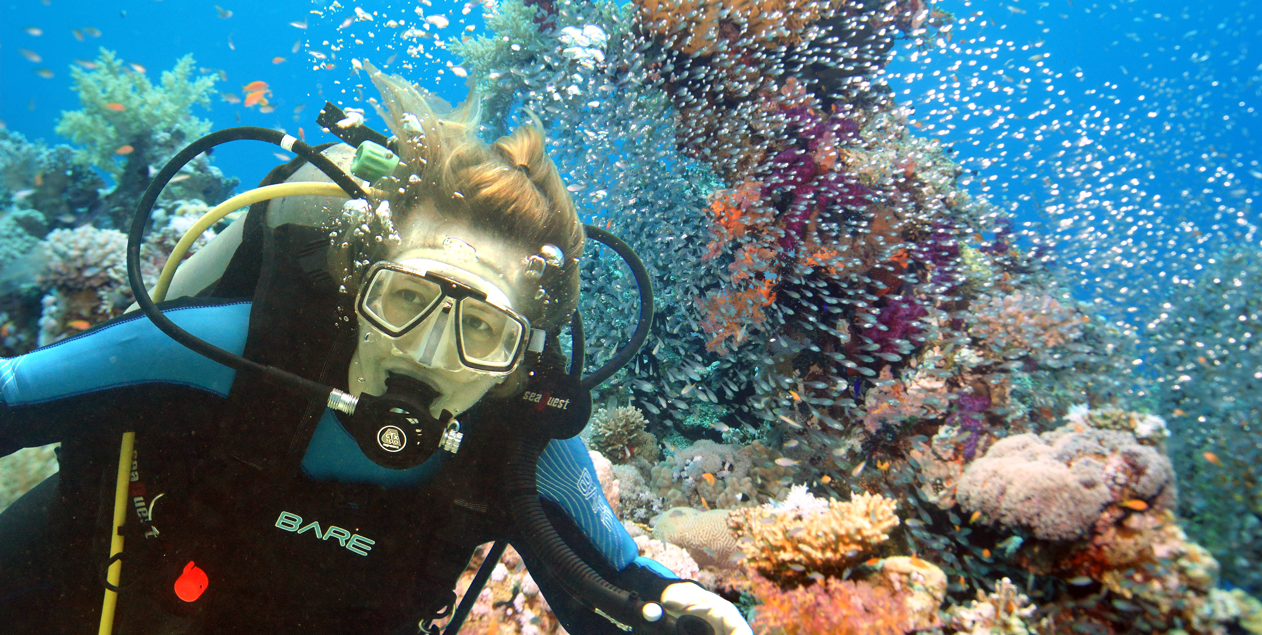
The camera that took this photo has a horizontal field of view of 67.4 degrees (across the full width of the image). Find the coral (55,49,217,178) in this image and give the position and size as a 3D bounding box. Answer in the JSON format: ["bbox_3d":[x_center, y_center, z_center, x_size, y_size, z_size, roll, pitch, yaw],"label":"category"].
[{"bbox_3d":[-1.281,-0.522,2.450,0.400,0.320,0.340,-1,3,-27],"label":"coral"}]

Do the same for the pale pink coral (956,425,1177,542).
[{"bbox_3d":[0.857,0.329,1.850,0.390,0.200,0.300,1,3,25],"label":"pale pink coral"}]

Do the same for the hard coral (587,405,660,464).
[{"bbox_3d":[-0.019,0.235,1.900,0.135,0.115,0.125,0,3,0],"label":"hard coral"}]

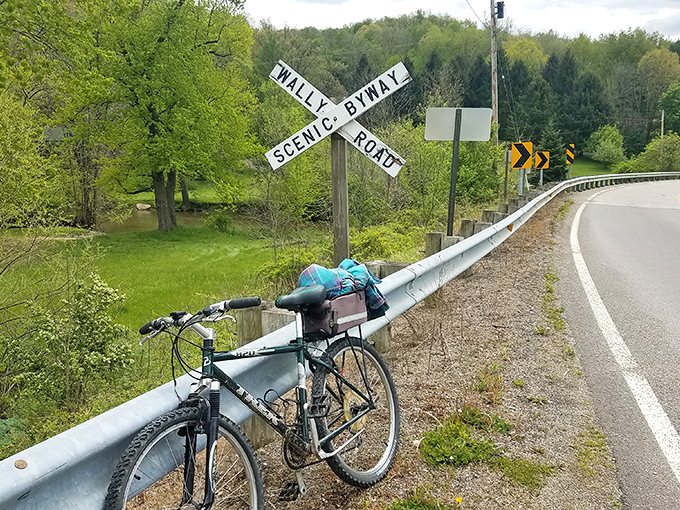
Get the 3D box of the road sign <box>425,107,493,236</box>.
[{"bbox_3d":[1.645,-1.022,7.340,0.914,2.100,0.060,2,11,8],"label":"road sign"}]

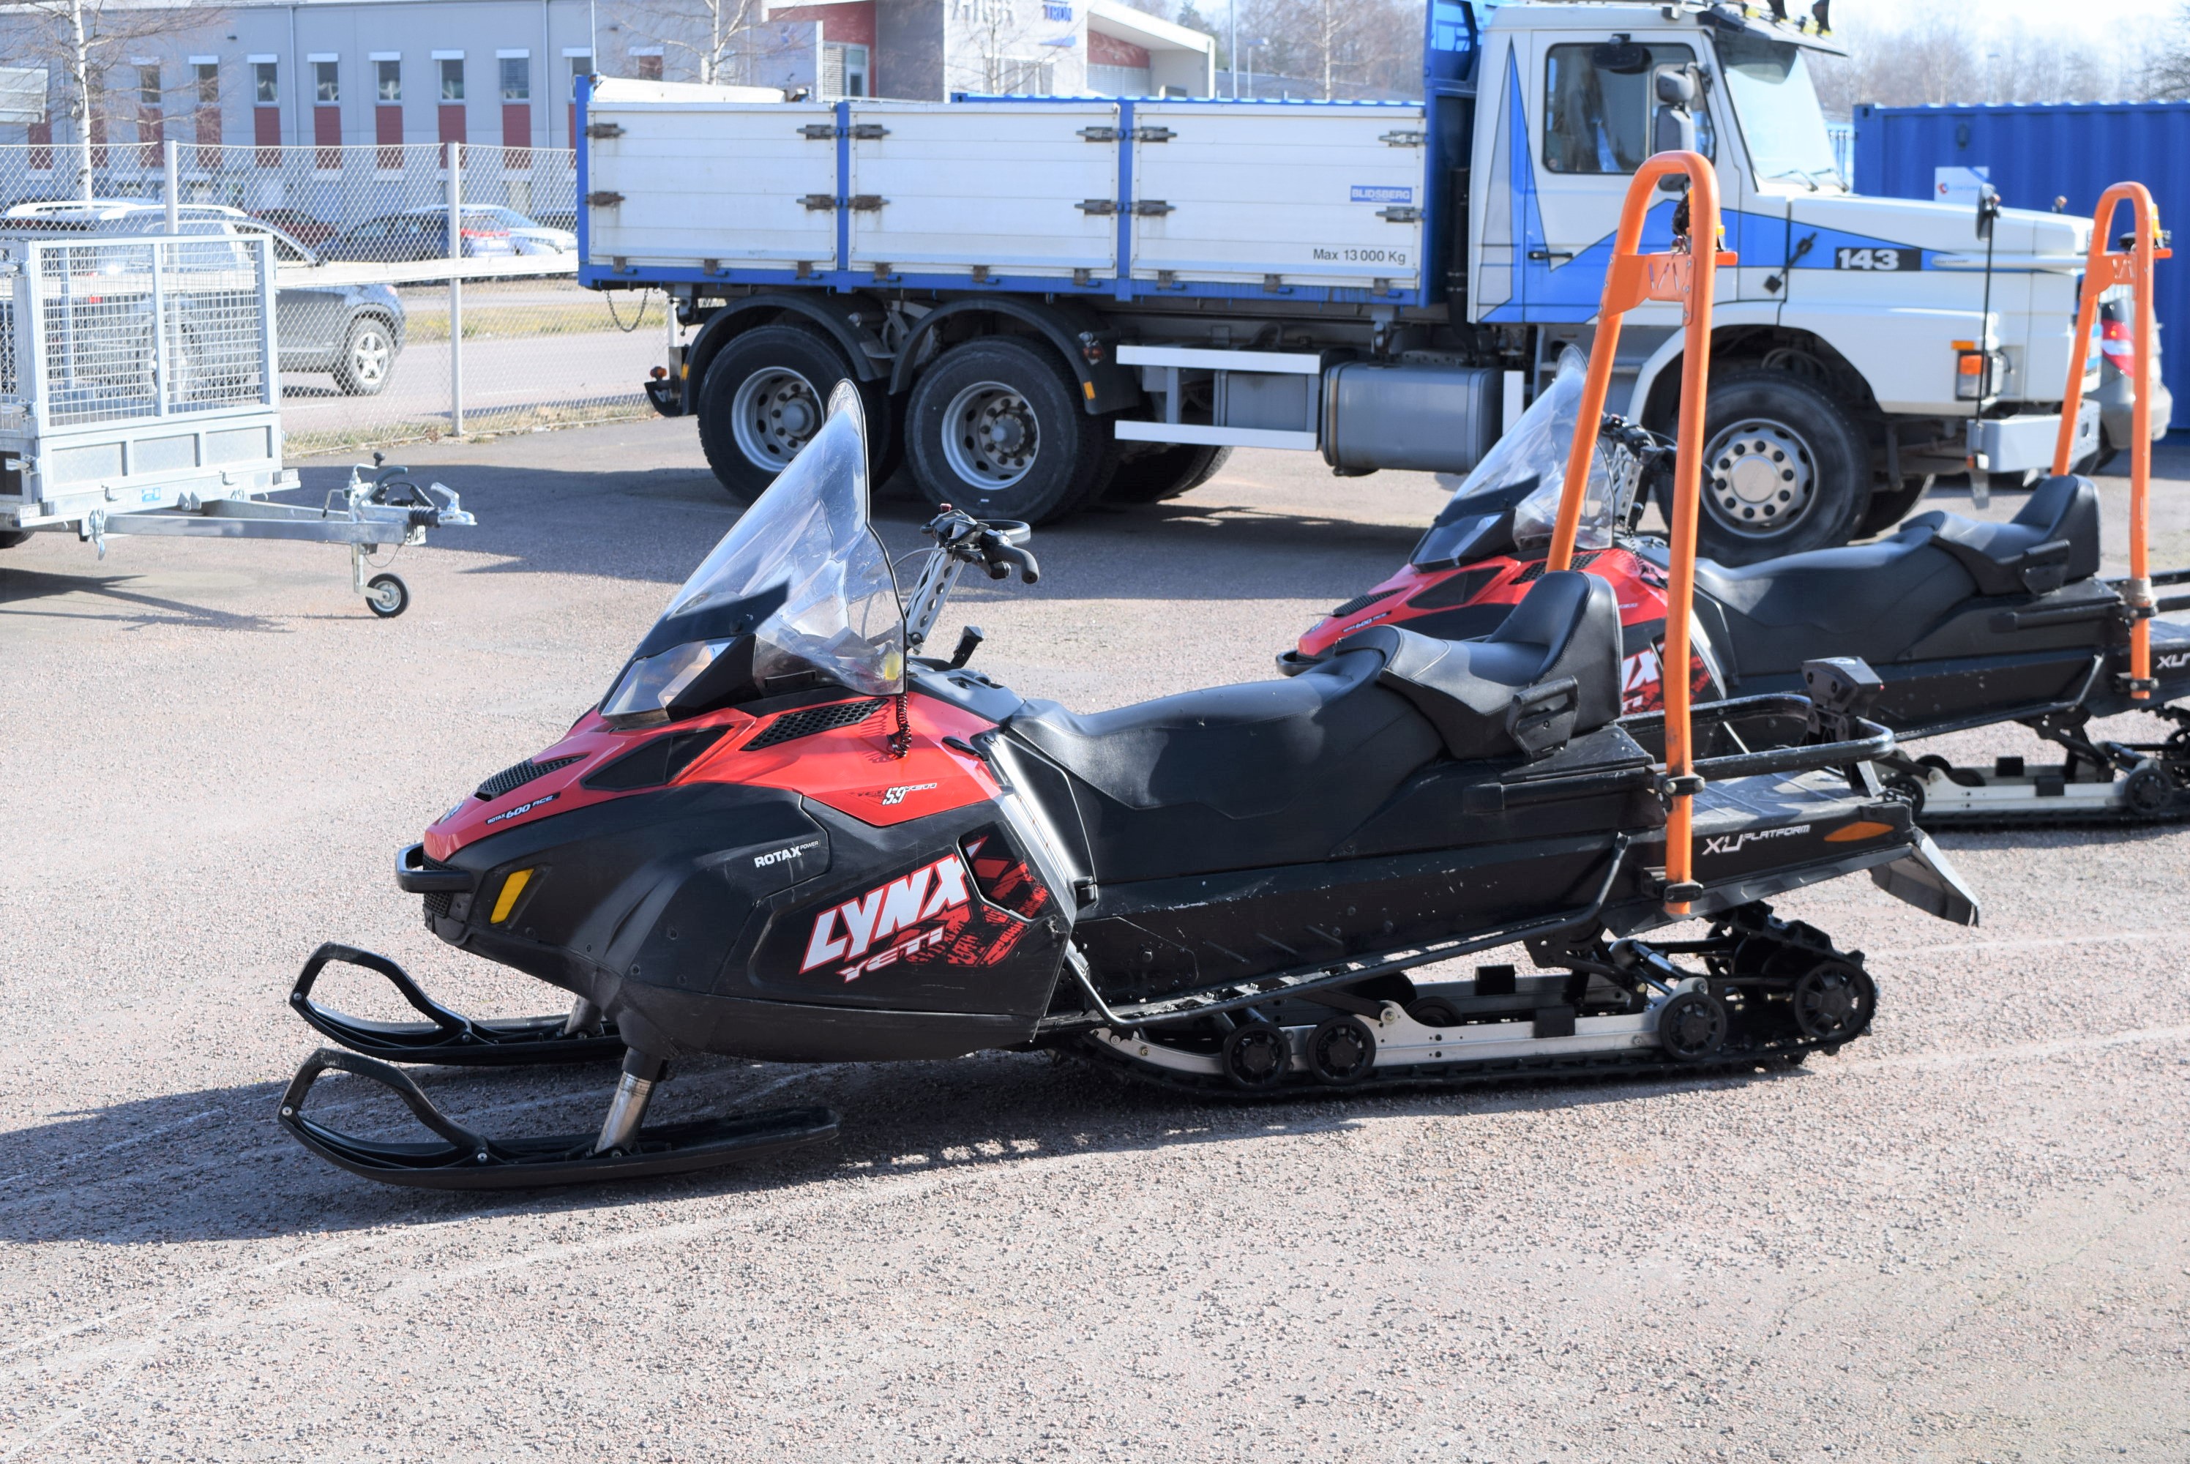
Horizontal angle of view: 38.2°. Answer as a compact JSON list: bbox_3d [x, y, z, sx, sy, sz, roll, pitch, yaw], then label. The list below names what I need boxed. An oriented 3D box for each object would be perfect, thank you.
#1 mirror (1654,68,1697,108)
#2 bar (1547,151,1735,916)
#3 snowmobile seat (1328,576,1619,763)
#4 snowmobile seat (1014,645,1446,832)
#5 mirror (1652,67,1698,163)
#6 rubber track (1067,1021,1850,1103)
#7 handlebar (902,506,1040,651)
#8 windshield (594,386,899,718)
[{"bbox_3d":[2.821,-3.133,15.400,0.200,0.200,0.130,-9,13,-44],"label":"mirror"},{"bbox_3d":[1.156,-0.431,6.438,0.270,1.480,0.790,-2,9,-13],"label":"bar"},{"bbox_3d":[0.759,-0.153,6.392,0.520,0.340,0.460,-2,9,-13],"label":"snowmobile seat"},{"bbox_3d":[0.222,-0.009,6.292,0.860,0.320,0.420,-2,9,-13],"label":"snowmobile seat"},{"bbox_3d":[2.821,-2.950,15.400,0.210,0.580,0.140,-9,13,-44],"label":"mirror"},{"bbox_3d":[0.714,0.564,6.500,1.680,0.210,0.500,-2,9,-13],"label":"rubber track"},{"bbox_3d":[-0.264,-0.301,6.132,0.240,0.280,0.720,-2,9,-13],"label":"handlebar"},{"bbox_3d":[-0.663,-0.348,6.032,0.560,0.640,0.500,-2,9,-13],"label":"windshield"}]

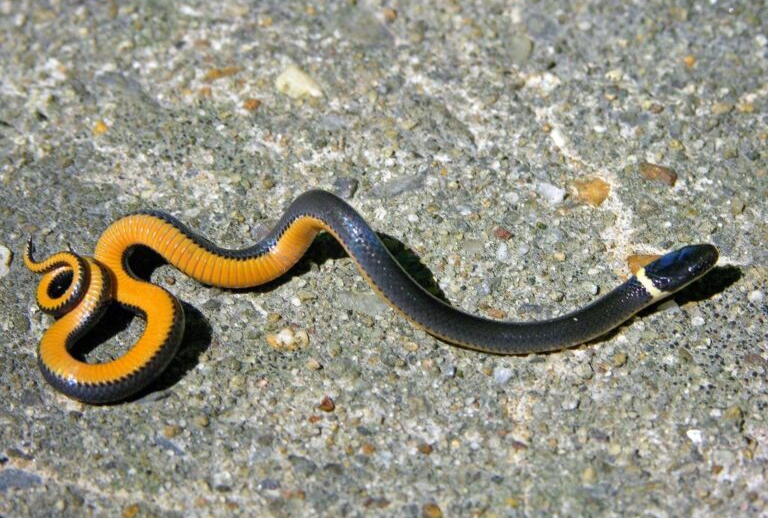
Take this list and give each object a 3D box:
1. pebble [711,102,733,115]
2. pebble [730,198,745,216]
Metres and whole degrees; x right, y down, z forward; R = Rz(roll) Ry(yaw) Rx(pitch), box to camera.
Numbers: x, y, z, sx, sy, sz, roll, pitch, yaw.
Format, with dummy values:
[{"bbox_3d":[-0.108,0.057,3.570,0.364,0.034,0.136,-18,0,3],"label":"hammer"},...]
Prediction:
[{"bbox_3d":[0.070,-0.031,0.826,0.004,0.002,0.003,0,50,0],"label":"pebble"},{"bbox_3d":[0.072,-0.011,0.809,0.003,0.002,0.004,0,50,0],"label":"pebble"}]

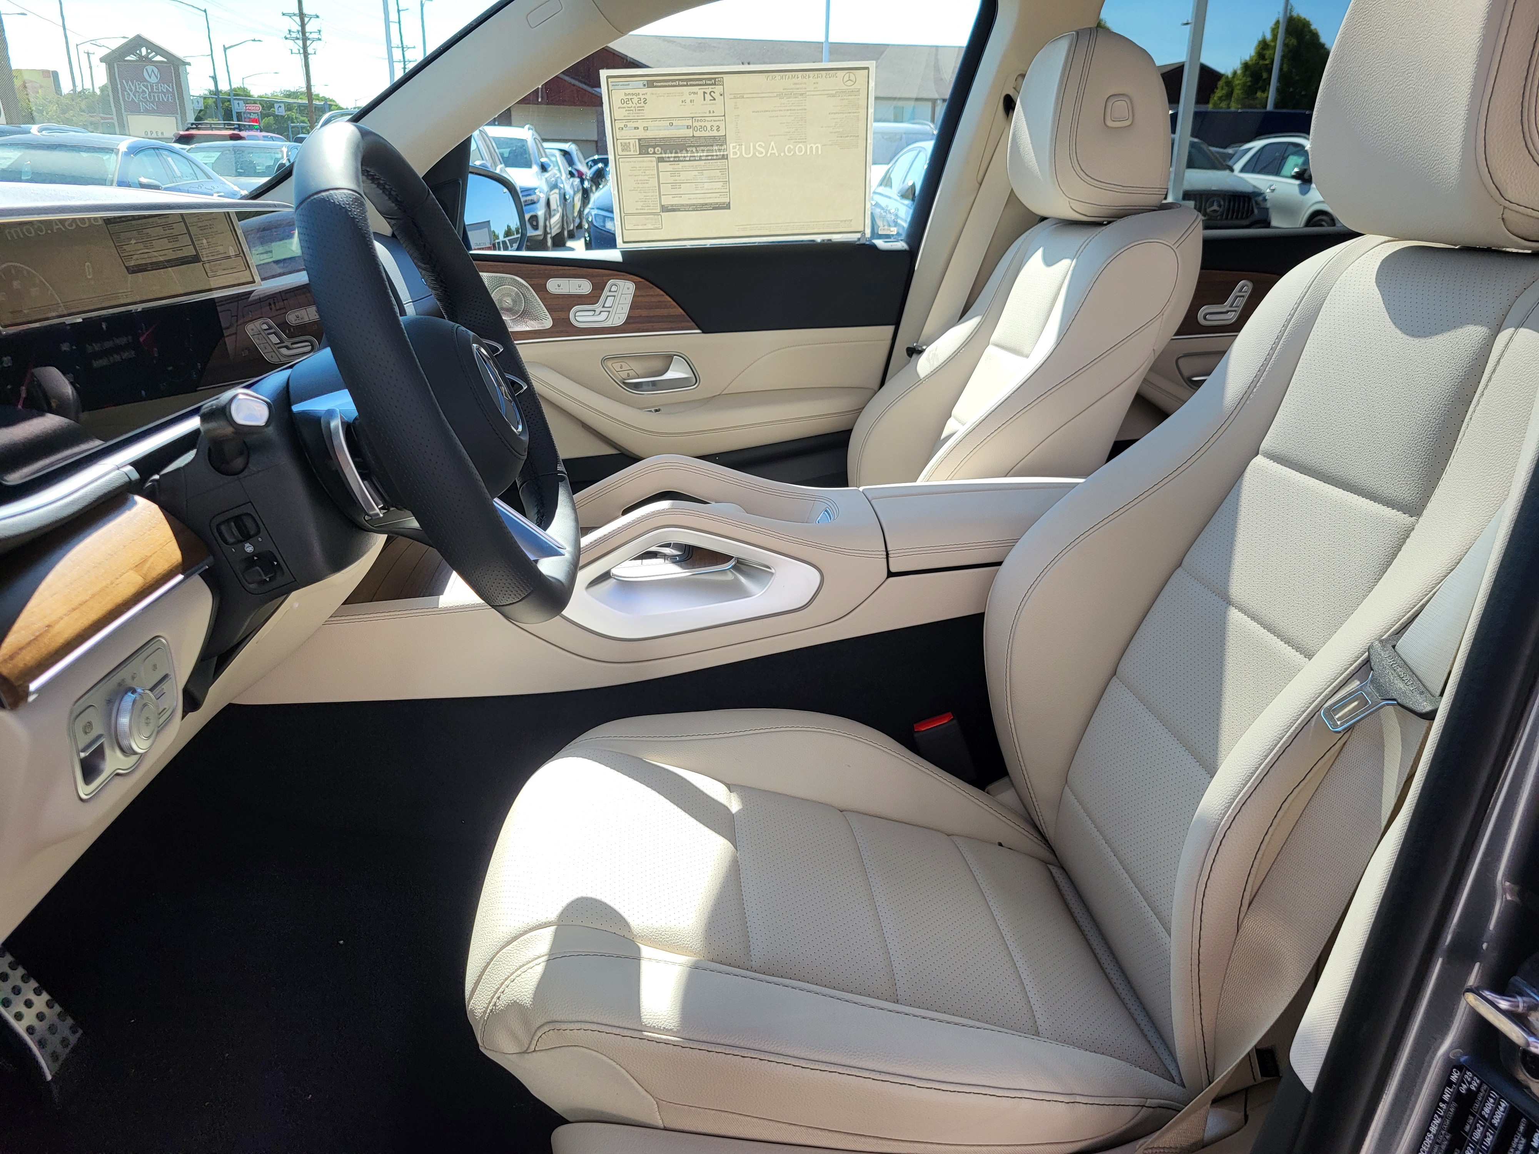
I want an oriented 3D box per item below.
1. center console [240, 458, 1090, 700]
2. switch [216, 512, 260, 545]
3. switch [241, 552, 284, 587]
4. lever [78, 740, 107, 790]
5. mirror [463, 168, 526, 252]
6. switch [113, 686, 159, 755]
[{"bbox_3d":[-0.051,-0.006,1.317,1.050,0.230,0.280,-1,20,-4],"label":"center console"},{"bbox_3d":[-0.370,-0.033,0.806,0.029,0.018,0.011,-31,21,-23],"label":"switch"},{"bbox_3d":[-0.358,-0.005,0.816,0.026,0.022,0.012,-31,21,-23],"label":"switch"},{"bbox_3d":[-0.364,0.101,0.622,0.011,0.020,0.025,-1,19,-4],"label":"lever"},{"bbox_3d":[-0.537,-0.645,2.068,0.140,0.180,0.240,3,20,6],"label":"mirror"},{"bbox_3d":[-0.365,0.084,0.667,0.014,0.036,0.036,-1,19,-4],"label":"switch"}]

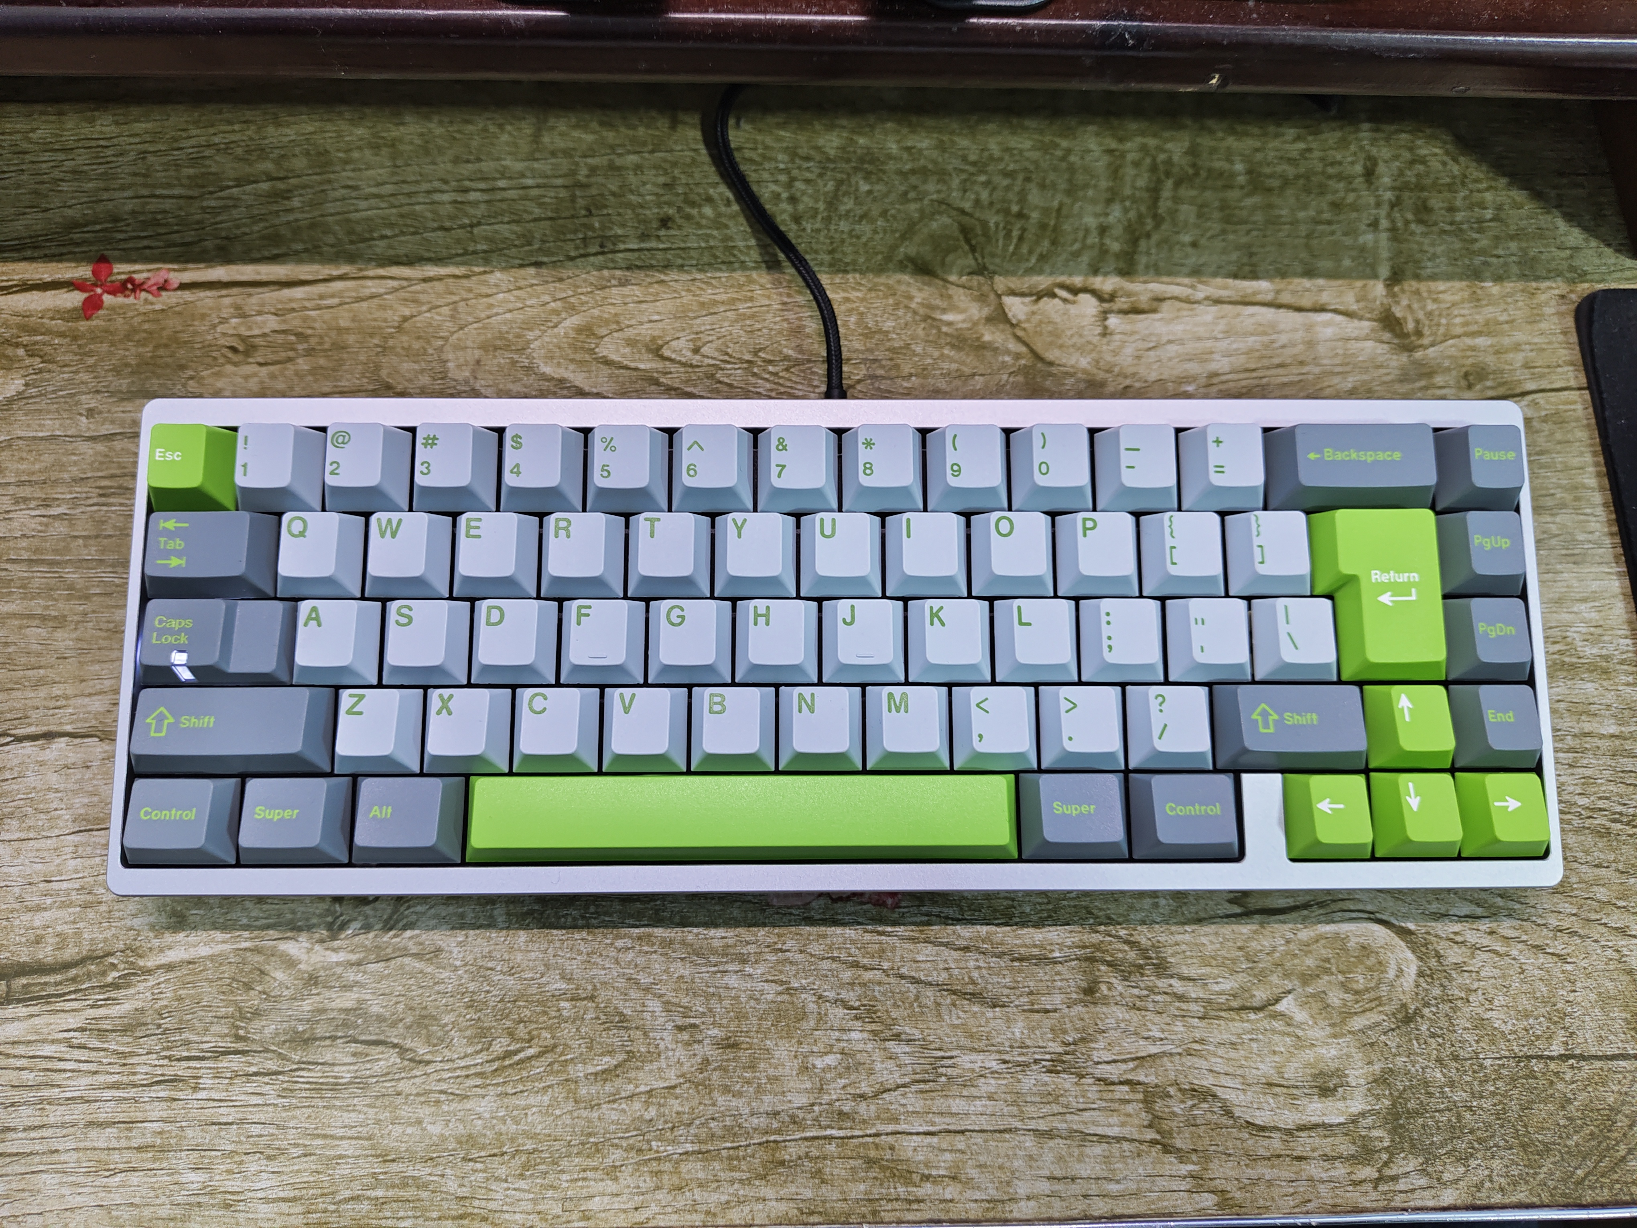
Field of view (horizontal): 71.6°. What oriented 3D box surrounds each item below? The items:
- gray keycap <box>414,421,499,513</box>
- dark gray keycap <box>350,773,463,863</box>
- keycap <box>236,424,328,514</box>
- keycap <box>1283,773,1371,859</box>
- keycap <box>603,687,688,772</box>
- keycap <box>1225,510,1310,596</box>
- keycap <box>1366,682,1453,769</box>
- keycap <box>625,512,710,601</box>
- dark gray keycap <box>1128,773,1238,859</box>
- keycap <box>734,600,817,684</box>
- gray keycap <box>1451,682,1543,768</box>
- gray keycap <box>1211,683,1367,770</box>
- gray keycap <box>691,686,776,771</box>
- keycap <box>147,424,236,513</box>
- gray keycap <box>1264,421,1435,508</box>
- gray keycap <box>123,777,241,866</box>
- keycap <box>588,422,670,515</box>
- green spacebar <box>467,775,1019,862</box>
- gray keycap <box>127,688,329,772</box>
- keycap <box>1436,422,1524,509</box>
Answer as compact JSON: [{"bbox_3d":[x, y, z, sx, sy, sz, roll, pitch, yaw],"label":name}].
[{"bbox_3d":[-0.081,-0.032,0.248,0.018,0.009,0.018,0,82,-1],"label":"gray keycap"},{"bbox_3d":[-0.087,0.044,0.239,0.023,0.008,0.018,0,83,-1],"label":"dark gray keycap"},{"bbox_3d":[-0.119,-0.032,0.248,0.018,0.010,0.018,0,82,-1],"label":"keycap"},{"bbox_3d":[0.110,0.043,0.242,0.018,0.008,0.018,0,83,-1],"label":"keycap"},{"bbox_3d":[-0.038,0.025,0.242,0.018,0.008,0.018,0,83,-1],"label":"keycap"},{"bbox_3d":[0.100,-0.014,0.250,0.018,0.007,0.018,0,83,-1],"label":"keycap"},{"bbox_3d":[0.129,0.024,0.245,0.018,0.007,0.018,0,83,-1],"label":"keycap"},{"bbox_3d":[-0.033,-0.013,0.247,0.018,0.007,0.018,0,83,-1],"label":"keycap"},{"bbox_3d":[0.079,0.043,0.242,0.023,0.008,0.018,0,83,-1],"label":"dark gray keycap"},{"bbox_3d":[-0.009,0.006,0.245,0.018,0.007,0.018,0,83,-1],"label":"keycap"},{"bbox_3d":[0.148,0.024,0.246,0.018,0.007,0.018,0,83,-1],"label":"gray keycap"},{"bbox_3d":[0.103,0.024,0.245,0.032,0.008,0.018,0,83,-1],"label":"gray keycap"},{"bbox_3d":[-0.018,0.025,0.243,0.018,0.007,0.018,0,82,-1],"label":"gray keycap"},{"bbox_3d":[-0.138,-0.032,0.247,0.018,0.009,0.018,0,83,-1],"label":"keycap"},{"bbox_3d":[0.119,-0.033,0.251,0.037,0.009,0.018,0,83,-1],"label":"gray keycap"},{"bbox_3d":[-0.135,0.044,0.238,0.023,0.008,0.018,0,83,-1],"label":"gray keycap"},{"bbox_3d":[-0.043,-0.032,0.249,0.018,0.009,0.018,0,82,-1],"label":"keycap"},{"bbox_3d":[-0.016,0.043,0.240,0.118,0.008,0.018,0,82,-1],"label":"green spacebar"},{"bbox_3d":[-0.126,0.025,0.241,0.042,0.008,0.018,0,82,-1],"label":"gray keycap"},{"bbox_3d":[0.148,-0.033,0.252,0.018,0.009,0.018,0,83,-1],"label":"keycap"}]

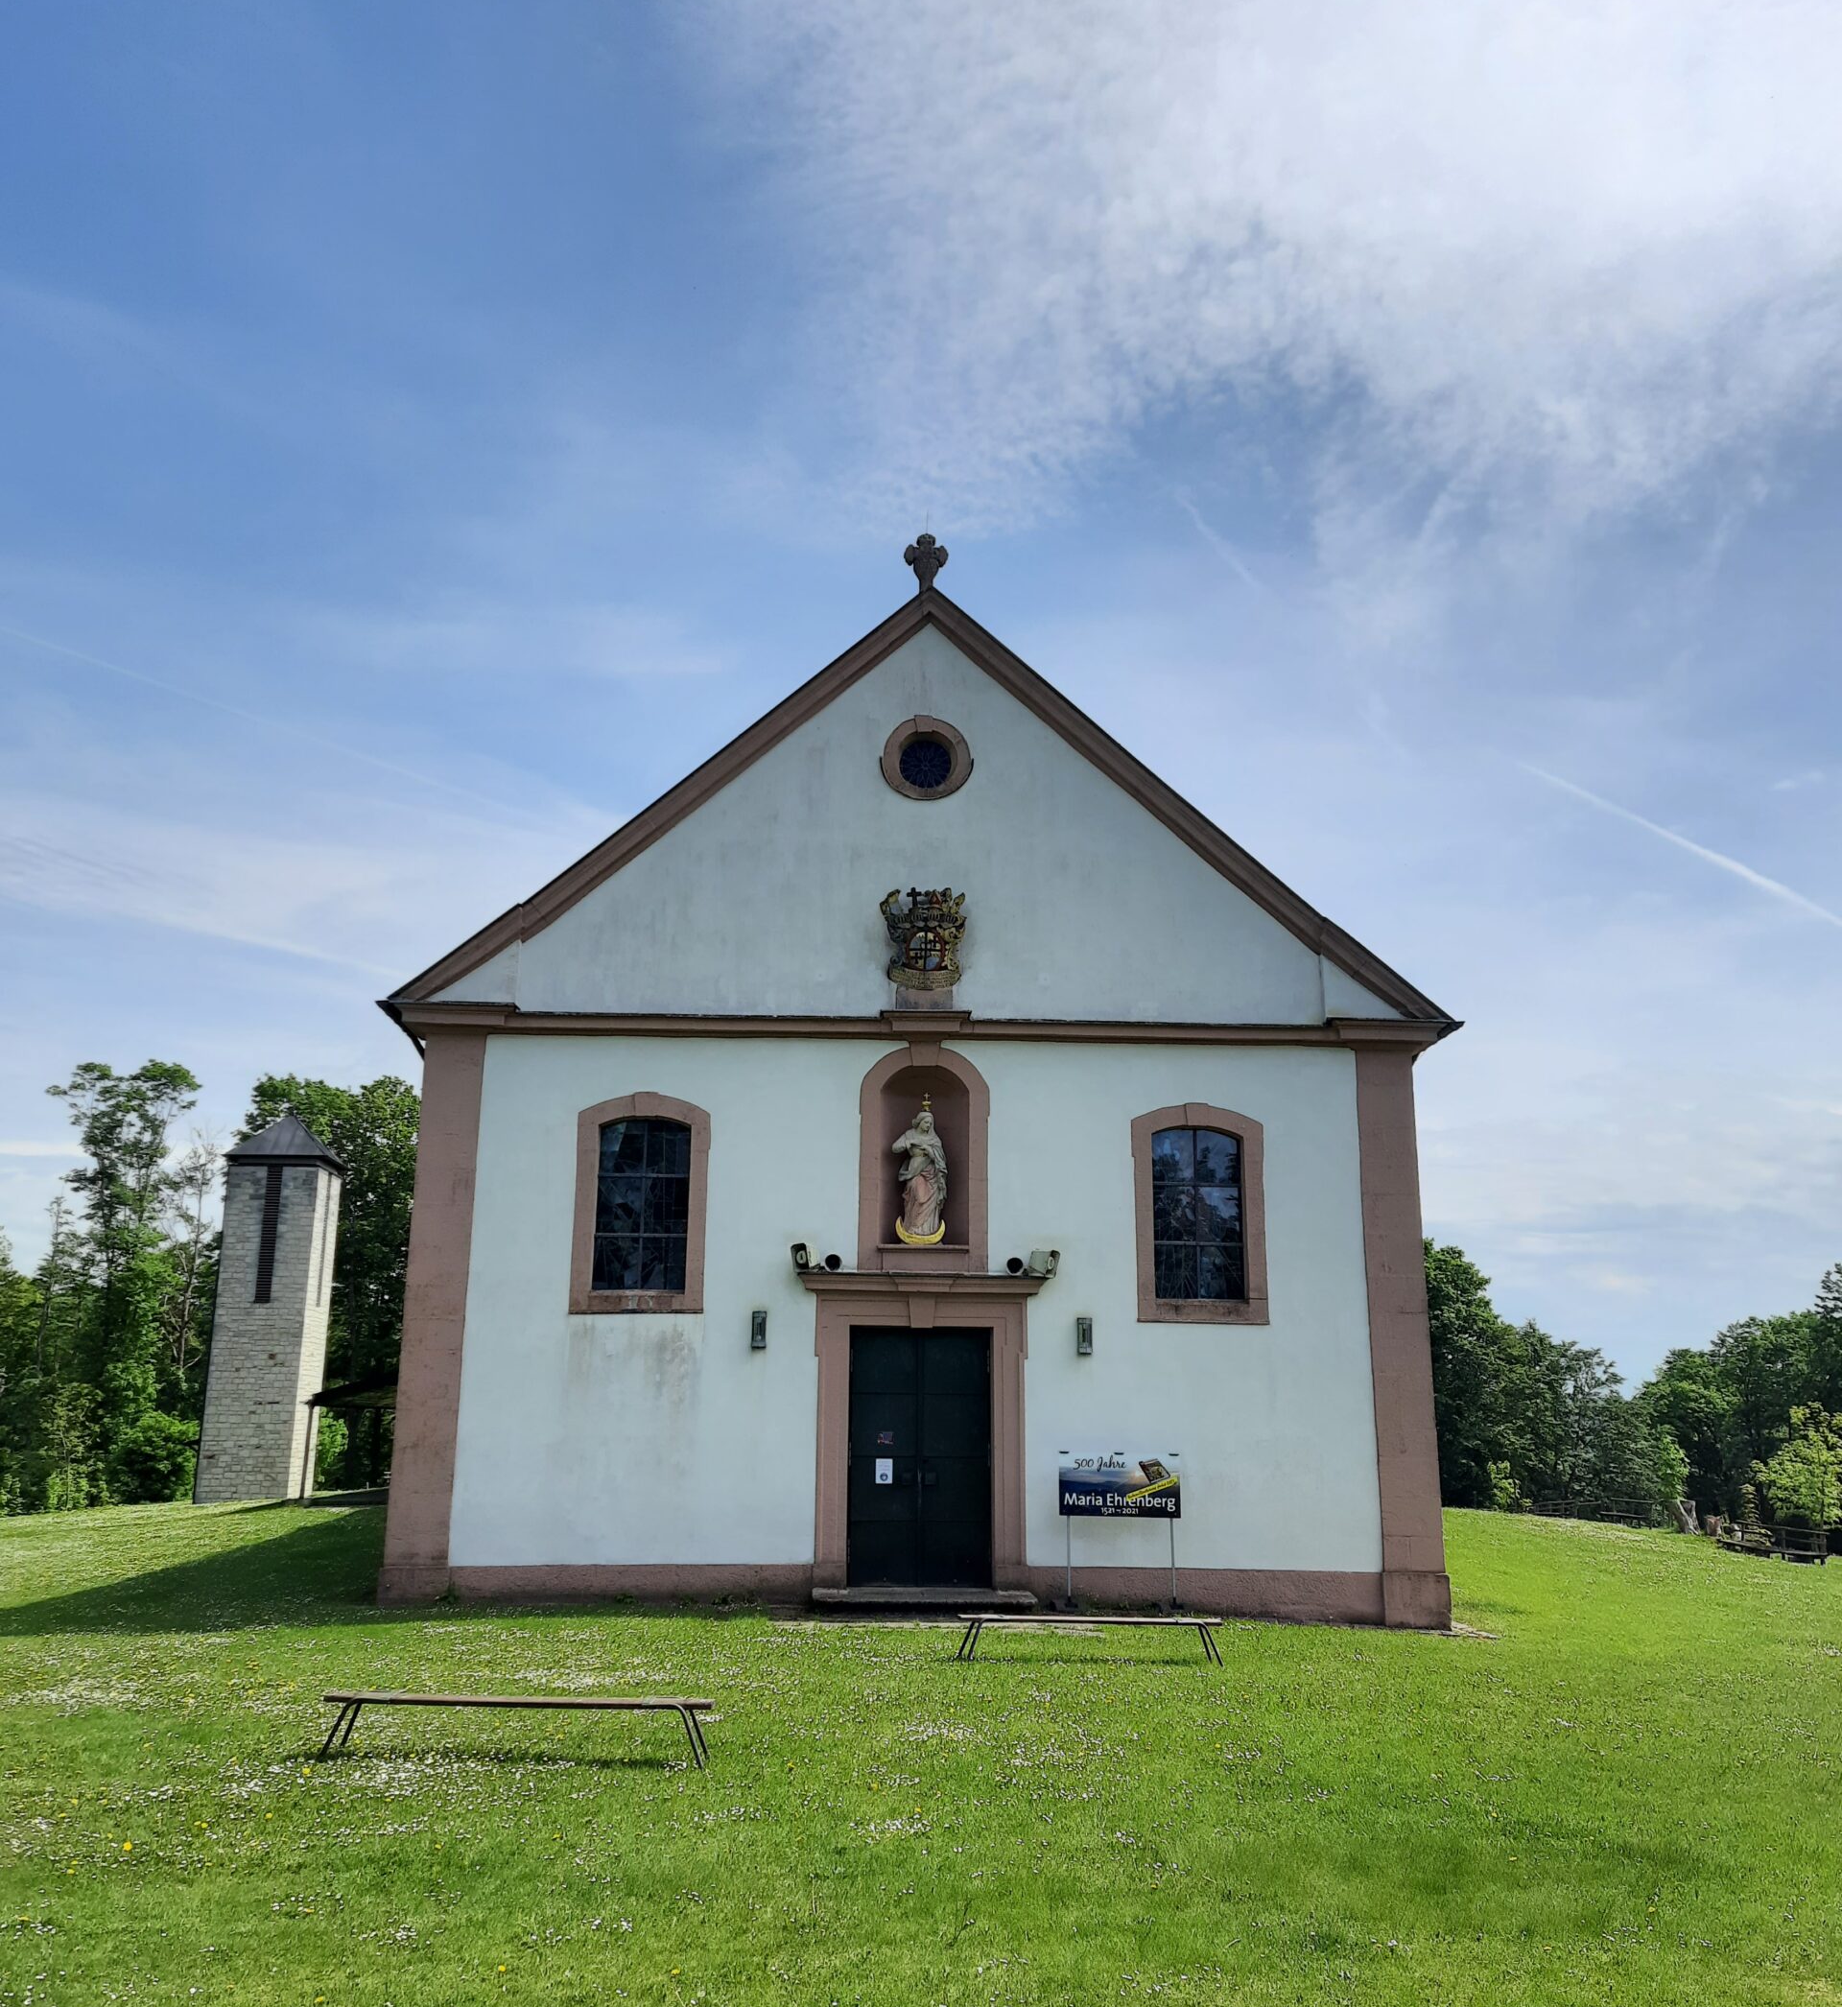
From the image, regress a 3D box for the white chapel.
[{"bbox_3d":[-0.221,2.922,32.504,14.050,14.200,22.000,1,-13,-1],"label":"white chapel"}]

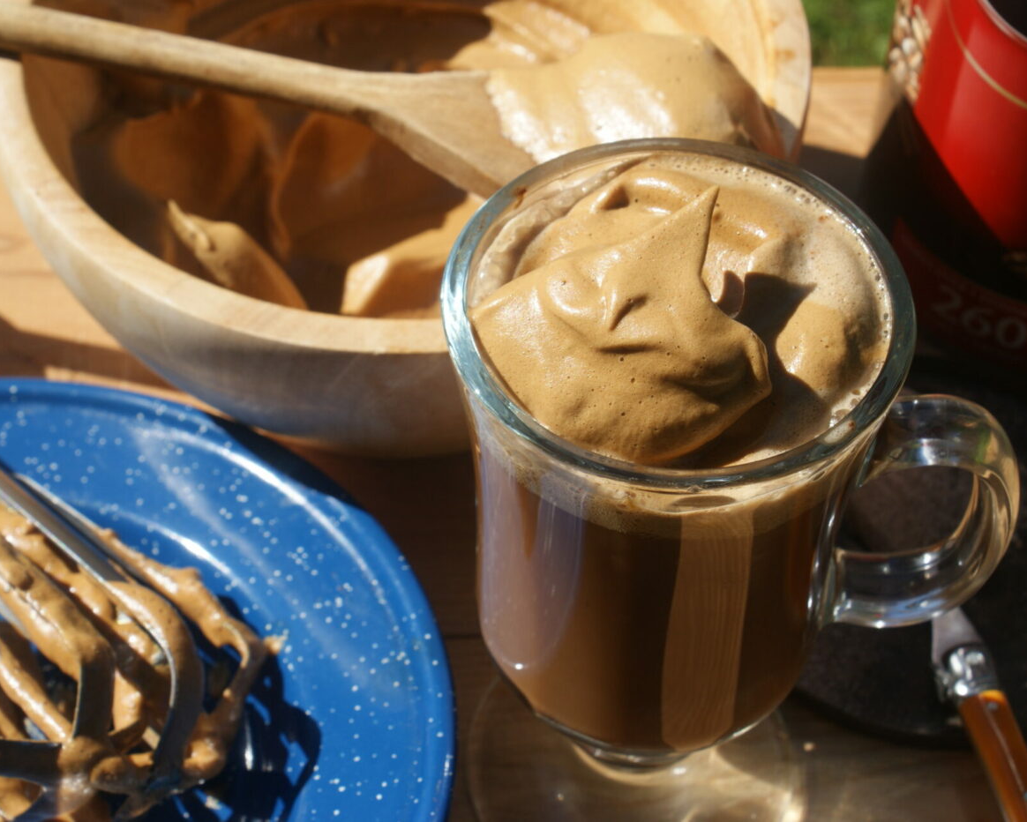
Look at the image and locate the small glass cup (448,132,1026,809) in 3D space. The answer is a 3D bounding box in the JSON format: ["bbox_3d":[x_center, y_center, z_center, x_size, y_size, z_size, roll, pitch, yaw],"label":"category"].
[{"bbox_3d":[0.038,0.028,0.421,0.102,0.140,0.076,3,49,2],"label":"small glass cup"}]

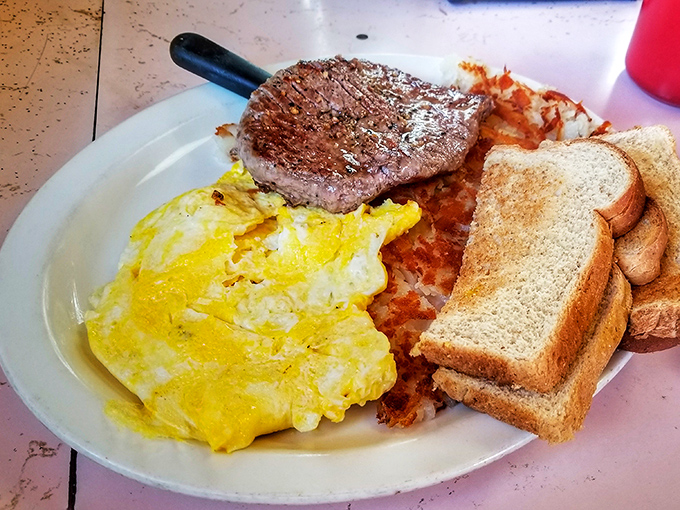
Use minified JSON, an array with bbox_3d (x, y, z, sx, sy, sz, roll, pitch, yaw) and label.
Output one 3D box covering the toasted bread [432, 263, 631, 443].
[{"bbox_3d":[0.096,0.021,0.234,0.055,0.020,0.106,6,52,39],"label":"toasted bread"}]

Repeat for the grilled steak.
[{"bbox_3d":[0.013,-0.066,0.274,0.128,0.022,0.096,0,56,2],"label":"grilled steak"}]

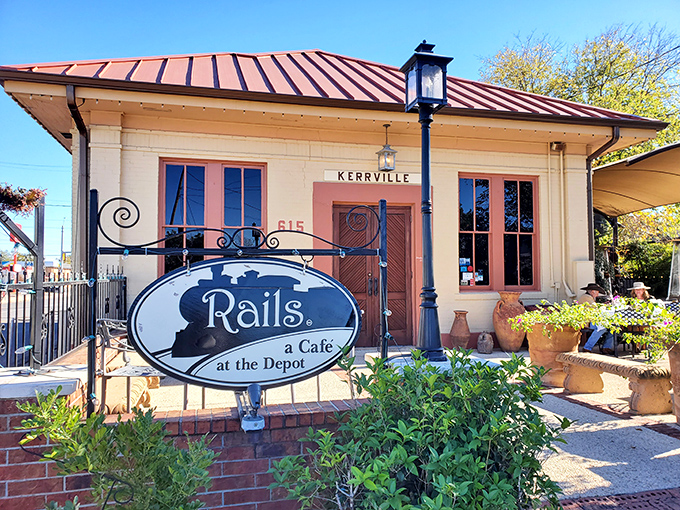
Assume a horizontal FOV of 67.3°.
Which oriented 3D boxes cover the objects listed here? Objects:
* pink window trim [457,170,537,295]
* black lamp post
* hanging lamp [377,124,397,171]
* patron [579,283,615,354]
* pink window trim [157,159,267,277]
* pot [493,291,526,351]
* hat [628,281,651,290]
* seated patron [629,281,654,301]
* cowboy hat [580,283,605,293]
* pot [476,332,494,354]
[{"bbox_3d":[3.021,-0.415,9.665,1.740,2.233,0.140,0,-1,-15],"label":"pink window trim"},{"bbox_3d":[0.550,-0.351,3.173,0.260,1.994,0.260,0,-3,-14],"label":"black lamp post"},{"bbox_3d":[0.783,-1.775,8.510,0.263,0.775,0.263,1,-1,-34],"label":"hanging lamp"},{"bbox_3d":[4.563,1.113,9.082,0.700,1.250,0.520,0,-1,-5],"label":"patron"},{"bbox_3d":[-2.135,-0.478,8.680,1.820,2.300,0.140,0,-3,-14],"label":"pink window trim"},{"bbox_3d":[3.043,1.188,9.158,0.610,1.075,0.600,0,-2,0],"label":"pot"},{"bbox_3d":[5.430,0.576,9.250,0.400,0.140,0.420,-2,-3,30],"label":"hat"},{"bbox_3d":[5.630,1.120,9.532,0.560,1.250,0.720,0,-1,20],"label":"seated patron"},{"bbox_3d":[4.499,0.592,9.100,0.420,0.145,0.360,11,2,21],"label":"cowboy hat"},{"bbox_3d":[2.572,1.544,9.017,0.295,0.365,0.285,0,-3,-14],"label":"pot"}]

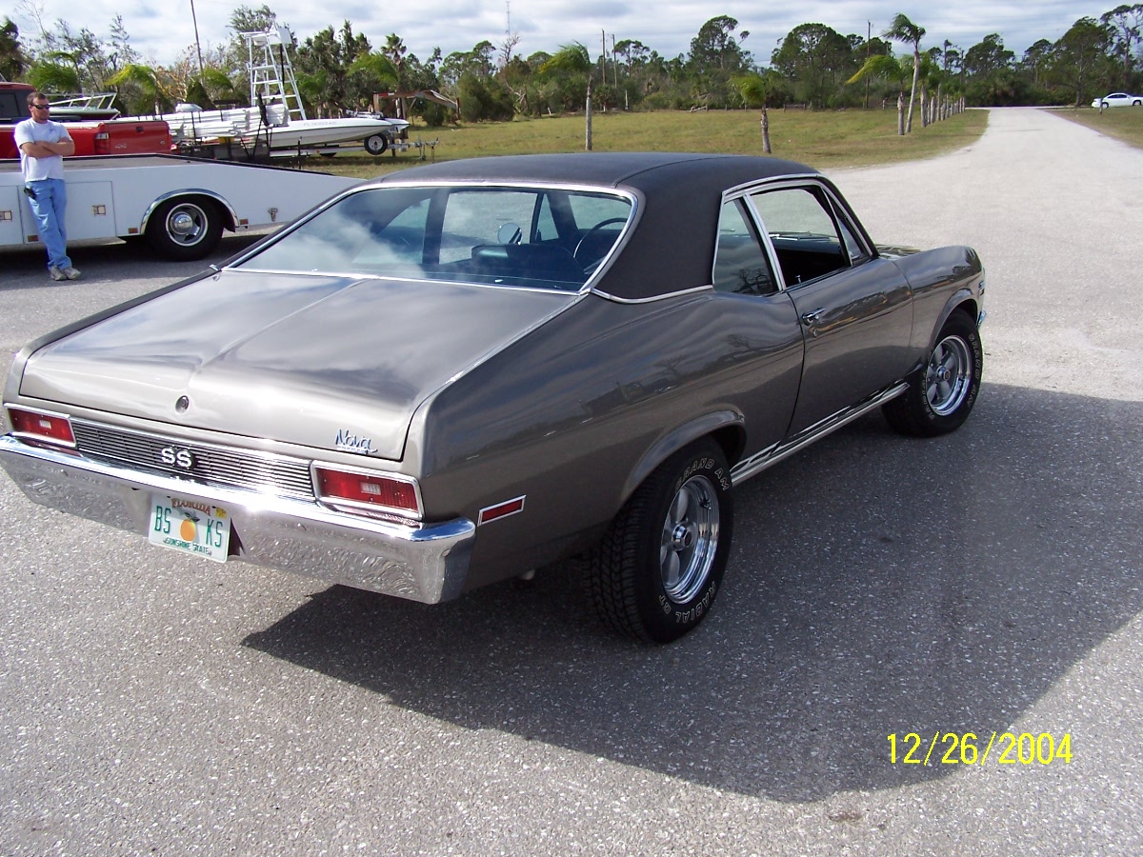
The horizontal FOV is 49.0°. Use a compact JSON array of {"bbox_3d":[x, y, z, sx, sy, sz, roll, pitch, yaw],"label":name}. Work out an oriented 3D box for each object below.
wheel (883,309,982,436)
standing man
[{"bbox_3d":[1.830,-0.281,6.366,0.650,0.650,0.225,-14,19,-39],"label":"wheel"},{"bbox_3d":[-5.319,-2.483,12.750,0.560,1.810,0.450,-11,18,-34],"label":"standing man"}]

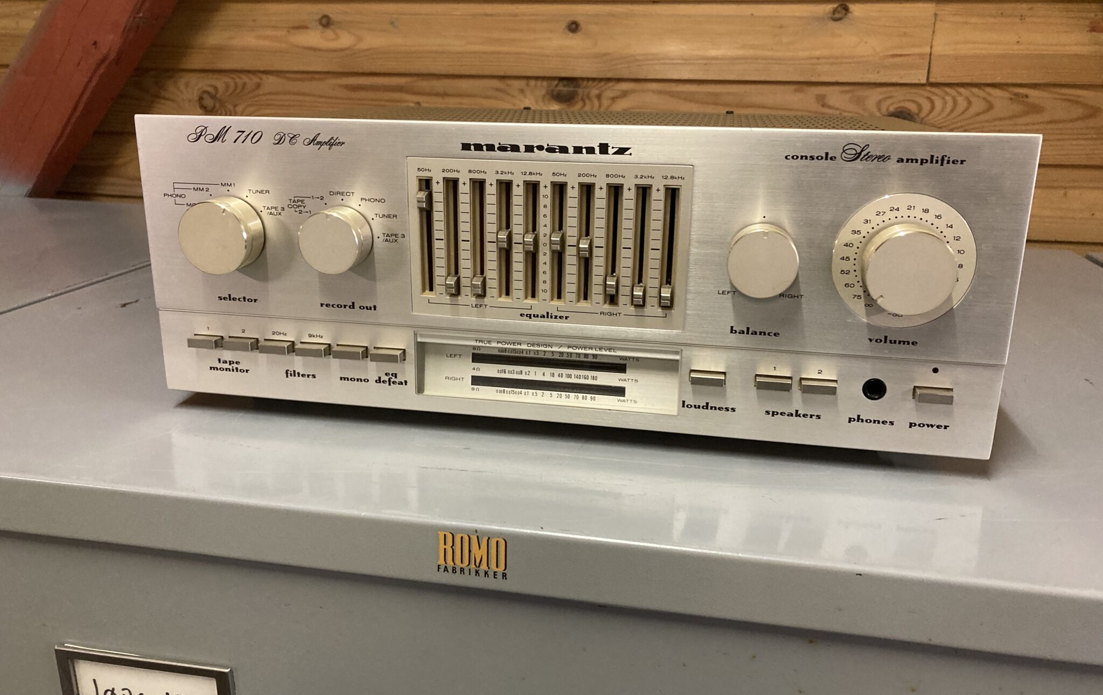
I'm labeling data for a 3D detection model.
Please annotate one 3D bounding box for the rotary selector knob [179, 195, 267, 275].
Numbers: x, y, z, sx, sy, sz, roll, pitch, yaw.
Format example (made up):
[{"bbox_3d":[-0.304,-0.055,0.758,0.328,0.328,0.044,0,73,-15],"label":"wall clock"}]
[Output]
[{"bbox_3d":[-0.164,-0.055,0.443,0.037,0.037,0.018,4,17,11],"label":"rotary selector knob"}]

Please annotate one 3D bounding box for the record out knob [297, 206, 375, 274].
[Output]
[{"bbox_3d":[-0.104,-0.052,0.431,0.031,0.031,0.019,4,17,11],"label":"record out knob"}]

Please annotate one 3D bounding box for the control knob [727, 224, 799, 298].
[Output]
[{"bbox_3d":[0.093,-0.038,0.393,0.030,0.030,0.019,4,17,11],"label":"control knob"}]

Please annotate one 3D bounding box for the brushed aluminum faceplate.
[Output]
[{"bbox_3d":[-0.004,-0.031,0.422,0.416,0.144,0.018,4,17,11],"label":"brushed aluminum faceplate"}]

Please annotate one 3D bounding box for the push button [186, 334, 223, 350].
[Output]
[{"bbox_3d":[-0.181,-0.002,0.468,0.015,0.005,0.007,4,17,11],"label":"push button"}]

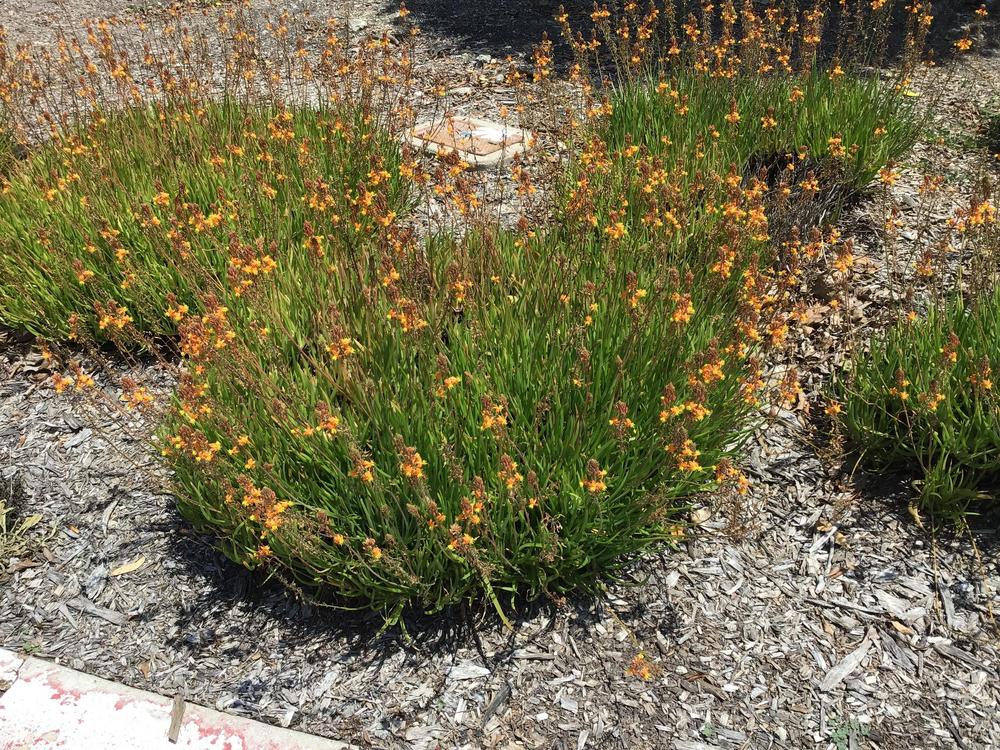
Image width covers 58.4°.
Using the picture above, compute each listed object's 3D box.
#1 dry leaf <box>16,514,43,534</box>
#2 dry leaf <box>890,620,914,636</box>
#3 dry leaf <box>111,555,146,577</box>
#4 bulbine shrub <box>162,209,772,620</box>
[{"bbox_3d":[-1.051,0.334,2.004,0.022,0.030,0.060,16,37,22],"label":"dry leaf"},{"bbox_3d":[0.798,0.502,1.773,0.018,0.012,0.047,-26,42,-32],"label":"dry leaf"},{"bbox_3d":[-0.792,0.407,1.911,0.022,0.013,0.074,29,44,35],"label":"dry leaf"},{"bbox_3d":[-0.075,-0.032,2.194,1.420,0.430,1.400,0,34,0],"label":"bulbine shrub"}]

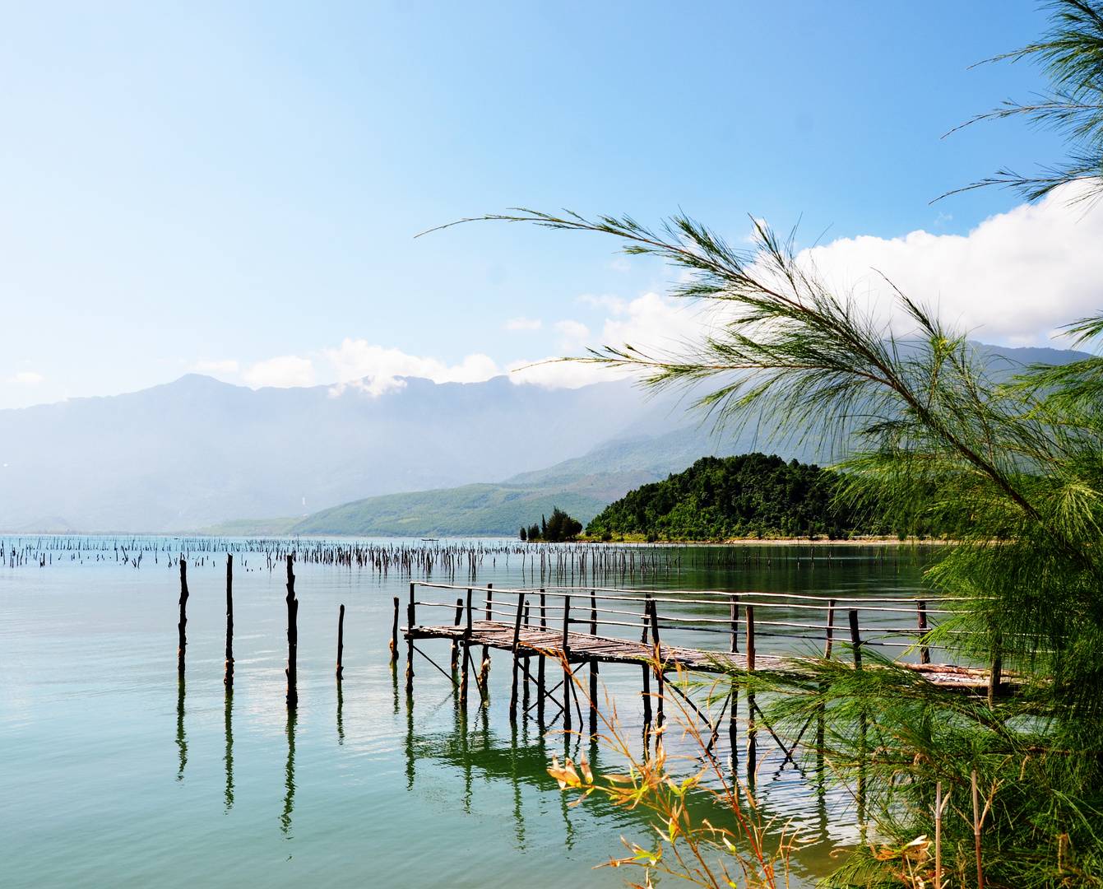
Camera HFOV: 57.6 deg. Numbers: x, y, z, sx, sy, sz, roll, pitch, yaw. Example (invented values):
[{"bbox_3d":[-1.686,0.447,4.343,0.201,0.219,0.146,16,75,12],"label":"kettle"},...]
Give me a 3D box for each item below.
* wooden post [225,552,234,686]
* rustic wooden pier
[{"bbox_3d":[-5.865,3.205,18.269,0.117,2.374,0.117,0,-5,0],"label":"wooden post"},{"bbox_3d":[1.308,3.104,14.784,10.951,1.952,2.942,-5,-7,45],"label":"rustic wooden pier"}]

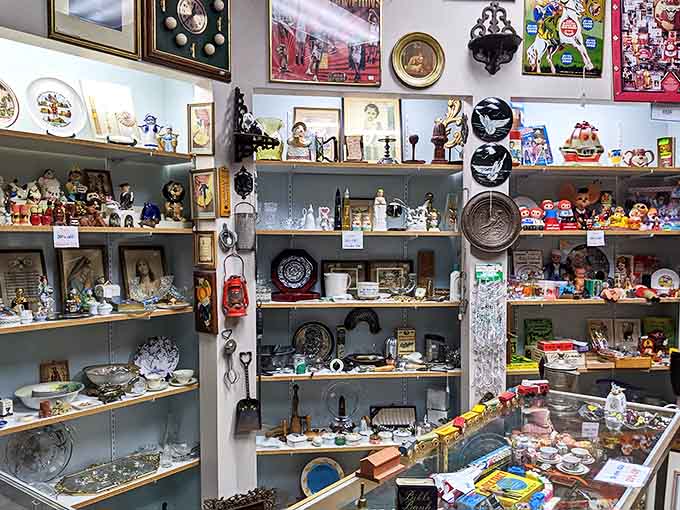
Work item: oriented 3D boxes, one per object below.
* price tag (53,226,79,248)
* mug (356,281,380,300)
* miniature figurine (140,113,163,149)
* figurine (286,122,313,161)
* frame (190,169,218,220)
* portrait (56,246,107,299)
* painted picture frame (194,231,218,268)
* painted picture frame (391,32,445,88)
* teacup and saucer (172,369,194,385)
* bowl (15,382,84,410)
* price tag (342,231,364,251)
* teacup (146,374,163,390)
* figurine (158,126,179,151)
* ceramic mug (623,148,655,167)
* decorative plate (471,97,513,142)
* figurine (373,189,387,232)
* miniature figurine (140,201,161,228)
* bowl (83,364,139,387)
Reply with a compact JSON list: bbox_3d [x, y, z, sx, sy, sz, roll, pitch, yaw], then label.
[{"bbox_3d":[-1.026,-0.066,1.992,0.006,0.081,0.095,2,3,42],"label":"price tag"},{"bbox_3d":[0.149,0.188,2.750,0.113,0.083,0.117,0,2,-6],"label":"mug"},{"bbox_3d":[-0.824,-0.539,2.310,0.106,0.157,0.072,-1,2,-24],"label":"miniature figurine"},{"bbox_3d":[-0.200,-0.549,2.633,0.122,0.184,0.092,0,2,-6],"label":"figurine"},{"bbox_3d":[-0.609,-0.269,2.386,0.162,0.222,0.020,1,2,36],"label":"frame"},{"bbox_3d":[-1.102,0.103,2.295,0.020,0.281,0.211,-14,-8,41],"label":"portrait"},{"bbox_3d":[-0.604,-0.022,2.384,0.139,0.166,0.020,1,2,36],"label":"painted picture frame"},{"bbox_3d":[0.386,-0.953,2.600,0.267,0.274,0.035,0,2,-6],"label":"painted picture frame"},{"bbox_3d":[-0.732,0.568,2.484,0.094,0.055,0.094,0,2,0],"label":"teacup and saucer"},{"bbox_3d":[-1.144,0.569,2.105,0.243,0.071,0.243,0,2,0],"label":"bowl"},{"bbox_3d":[0.065,-0.073,2.616,0.106,0.092,0.006,0,2,-6],"label":"price tag"},{"bbox_3d":[-0.824,0.569,2.369,0.074,0.056,0.081,0,2,0],"label":"teacup"},{"bbox_3d":[-0.761,-0.514,2.360,0.087,0.115,0.058,-1,2,-19],"label":"figurine"},{"bbox_3d":[1.603,-0.508,2.839,0.143,0.095,0.092,1,2,14],"label":"ceramic mug"},{"bbox_3d":[0.767,-0.682,2.670,0.218,0.222,0.025,0,2,-6],"label":"decorative plate"},{"bbox_3d":[0.207,-0.232,2.700,0.068,0.224,0.060,0,2,0],"label":"figurine"},{"bbox_3d":[-0.831,-0.179,2.329,0.080,0.115,0.070,0,2,6],"label":"miniature figurine"},{"bbox_3d":[-1.004,0.558,2.326,0.240,0.090,0.240,2,2,42],"label":"bowl"}]

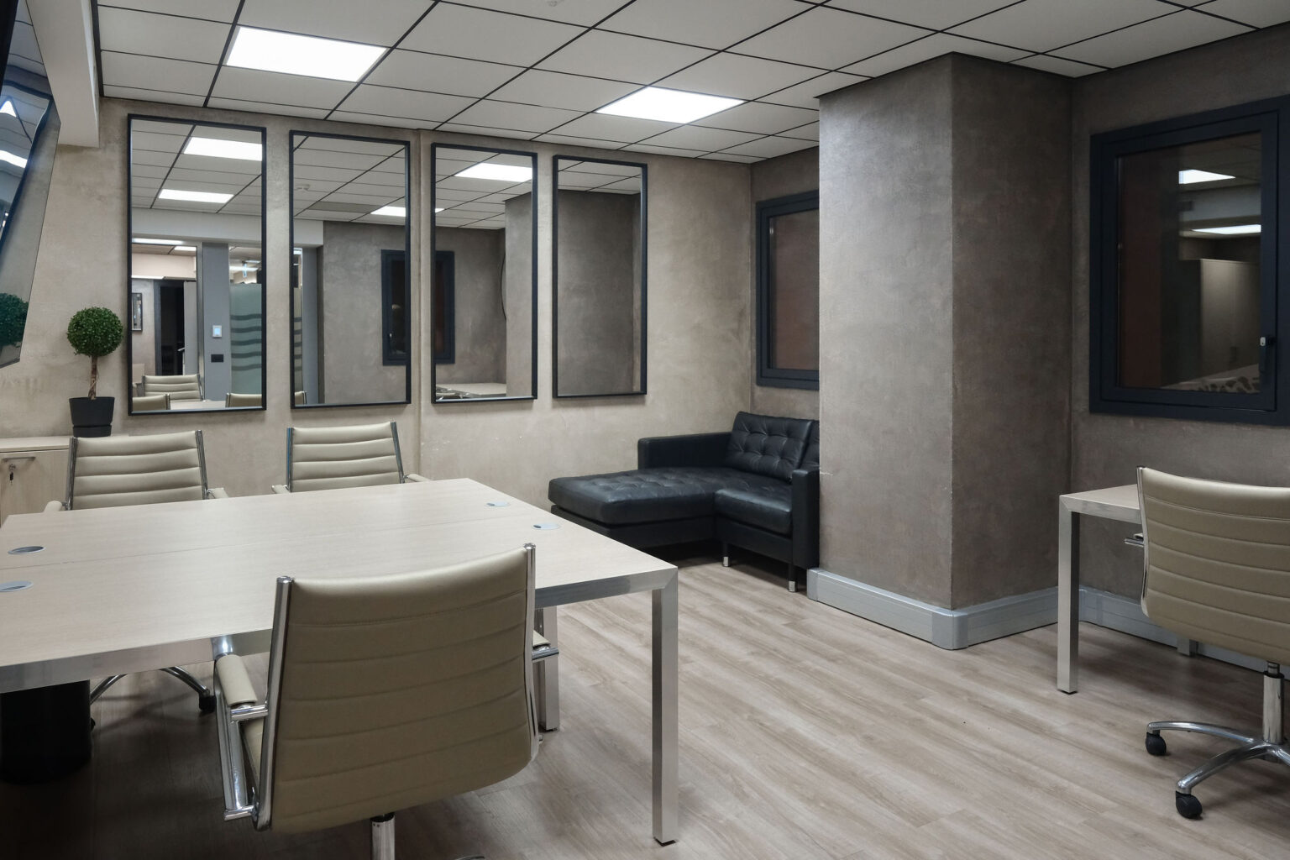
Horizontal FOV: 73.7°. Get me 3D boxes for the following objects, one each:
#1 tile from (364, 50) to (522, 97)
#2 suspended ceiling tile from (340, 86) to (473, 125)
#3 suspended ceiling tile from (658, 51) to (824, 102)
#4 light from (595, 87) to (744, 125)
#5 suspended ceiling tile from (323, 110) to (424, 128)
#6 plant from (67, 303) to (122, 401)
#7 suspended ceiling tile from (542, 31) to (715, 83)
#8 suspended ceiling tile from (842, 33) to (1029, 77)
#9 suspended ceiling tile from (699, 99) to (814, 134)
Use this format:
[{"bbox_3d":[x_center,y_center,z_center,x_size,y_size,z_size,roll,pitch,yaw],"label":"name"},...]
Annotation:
[{"bbox_3d":[-0.907,-1.602,3.872,0.600,0.020,0.600,-5,8,-30],"label":"tile"},{"bbox_3d":[-1.248,-1.720,4.511,0.610,0.030,0.610,-5,8,-30],"label":"suspended ceiling tile"},{"bbox_3d":[0.430,-1.631,3.972,0.595,0.020,0.595,-5,9,-29],"label":"suspended ceiling tile"},{"bbox_3d":[0.130,-1.733,4.571,0.610,0.030,0.610,-5,8,-30],"label":"light"},{"bbox_3d":[-1.460,-1.761,4.864,0.610,0.030,0.220,-5,8,-30],"label":"suspended ceiling tile"},{"bbox_3d":[-2.623,-0.370,4.100,0.235,0.435,0.235,-5,9,-29],"label":"plant"},{"bbox_3d":[-0.093,-1.634,3.762,0.610,0.030,0.610,-5,8,-30],"label":"suspended ceiling tile"},{"bbox_3d":[1.253,-1.606,3.743,0.595,0.020,0.595,-5,9,-29],"label":"suspended ceiling tile"},{"bbox_3d":[0.663,-1.771,4.861,0.610,0.030,0.610,-5,8,-30],"label":"suspended ceiling tile"}]

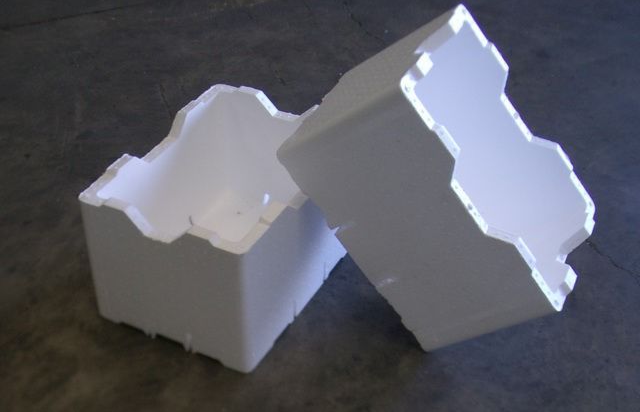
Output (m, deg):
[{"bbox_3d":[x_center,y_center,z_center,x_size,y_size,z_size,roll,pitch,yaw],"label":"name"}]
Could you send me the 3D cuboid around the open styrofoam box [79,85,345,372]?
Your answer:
[{"bbox_3d":[-0.178,0.023,1.837,0.351,0.304,0.482,17,39,21],"label":"open styrofoam box"}]

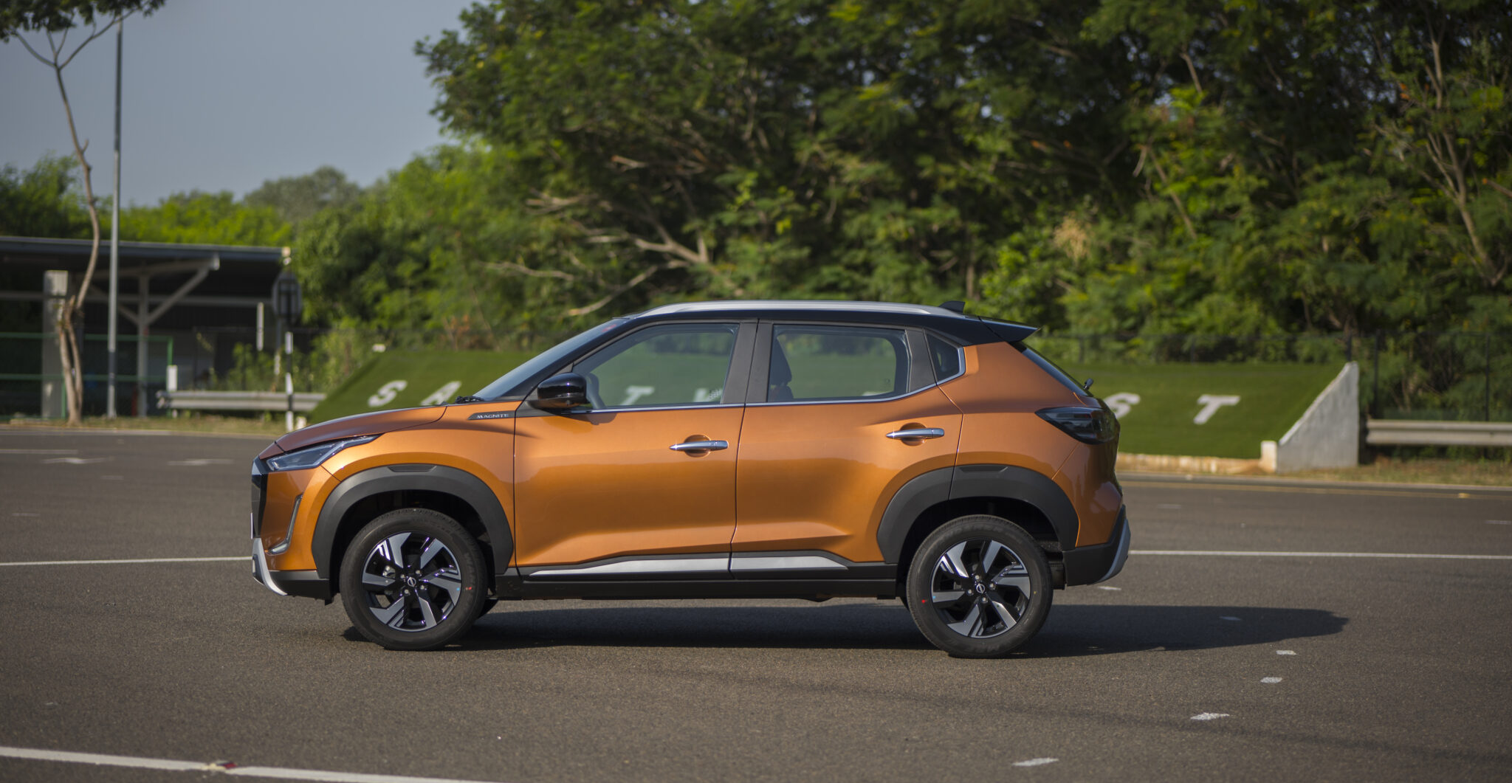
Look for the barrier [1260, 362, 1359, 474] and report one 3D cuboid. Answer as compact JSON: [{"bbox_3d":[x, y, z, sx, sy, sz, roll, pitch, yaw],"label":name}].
[{"bbox_3d":[6.360,0.298,40.900,1.570,1.270,0.220,0,1,-45],"label":"barrier"}]

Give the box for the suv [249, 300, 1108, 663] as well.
[{"bbox_3d":[-0.308,0.358,16.460,3.990,1.570,1.770,1,1,0],"label":"suv"}]

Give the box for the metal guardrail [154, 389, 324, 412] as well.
[{"bbox_3d":[-8.280,0.176,58.000,4.100,0.360,0.170,1,1,35],"label":"metal guardrail"}]

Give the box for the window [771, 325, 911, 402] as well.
[{"bbox_3d":[0.368,-0.125,15.800,0.620,0.360,0.050,1,-14,0],"label":"window"}]

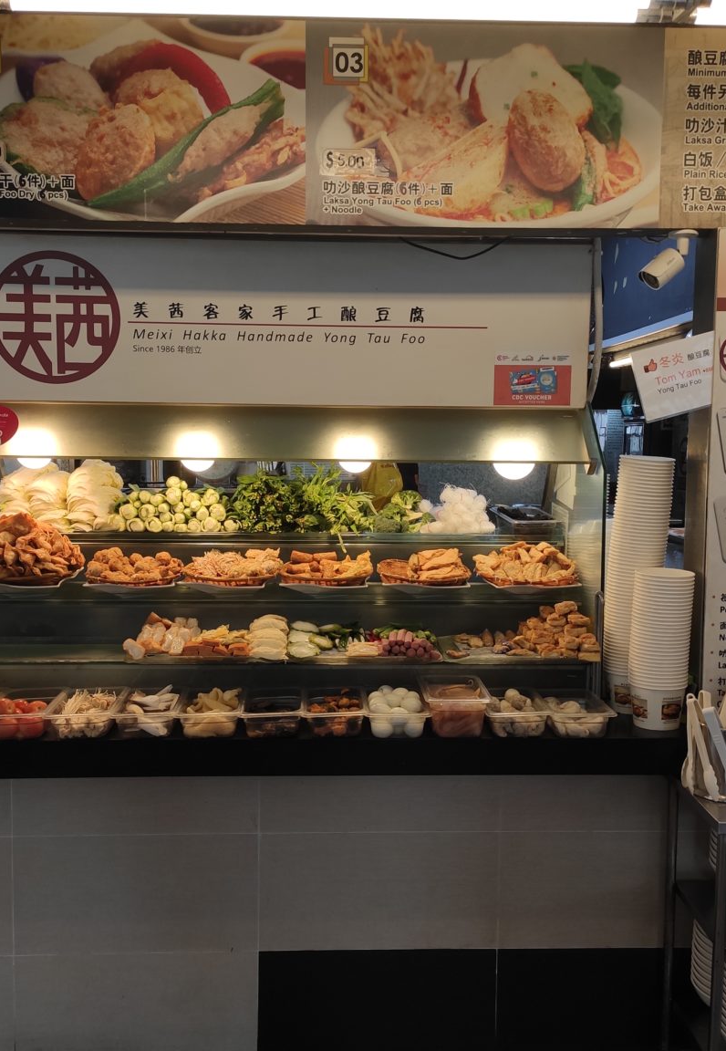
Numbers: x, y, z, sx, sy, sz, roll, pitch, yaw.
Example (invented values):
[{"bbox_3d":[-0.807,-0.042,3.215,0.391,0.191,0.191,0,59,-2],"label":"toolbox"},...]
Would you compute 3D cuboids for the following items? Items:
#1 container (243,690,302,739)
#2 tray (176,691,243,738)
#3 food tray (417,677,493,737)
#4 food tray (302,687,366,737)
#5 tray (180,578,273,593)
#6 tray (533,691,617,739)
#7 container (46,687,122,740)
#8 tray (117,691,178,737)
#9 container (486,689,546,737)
[{"bbox_3d":[-0.231,0.488,2.726,0.162,0.066,0.265,0,4,-3],"label":"container"},{"bbox_3d":[-0.371,0.473,2.626,0.160,0.068,0.262,0,5,-3],"label":"tray"},{"bbox_3d":[0.227,0.459,2.656,0.160,0.100,0.262,0,5,-3],"label":"food tray"},{"bbox_3d":[-0.073,0.488,2.734,0.162,0.066,0.265,0,4,-1],"label":"food tray"},{"bbox_3d":[-0.409,0.177,3.063,0.260,0.040,0.200,0,5,-3],"label":"tray"},{"bbox_3d":[0.547,0.491,2.742,0.162,0.066,0.265,0,4,0],"label":"tray"},{"bbox_3d":[-0.703,0.486,2.709,0.162,0.066,0.265,0,4,-3],"label":"container"},{"bbox_3d":[-0.523,0.472,2.619,0.160,0.068,0.262,0,5,-3],"label":"tray"},{"bbox_3d":[0.391,0.490,2.747,0.162,0.066,0.265,0,4,1],"label":"container"}]

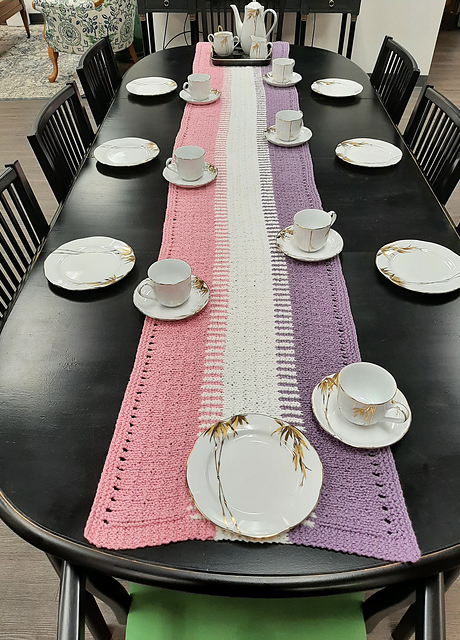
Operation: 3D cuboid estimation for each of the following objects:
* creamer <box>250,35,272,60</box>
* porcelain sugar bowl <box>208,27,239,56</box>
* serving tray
[{"bbox_3d":[0.137,-1.174,2.065,0.100,0.090,0.070,12,46,13],"label":"creamer"},{"bbox_3d":[-0.026,-1.218,2.096,0.137,0.110,0.085,8,45,9],"label":"porcelain sugar bowl"},{"bbox_3d":[0.050,-1.149,2.093,0.256,0.032,0.200,0,44,0],"label":"serving tray"}]

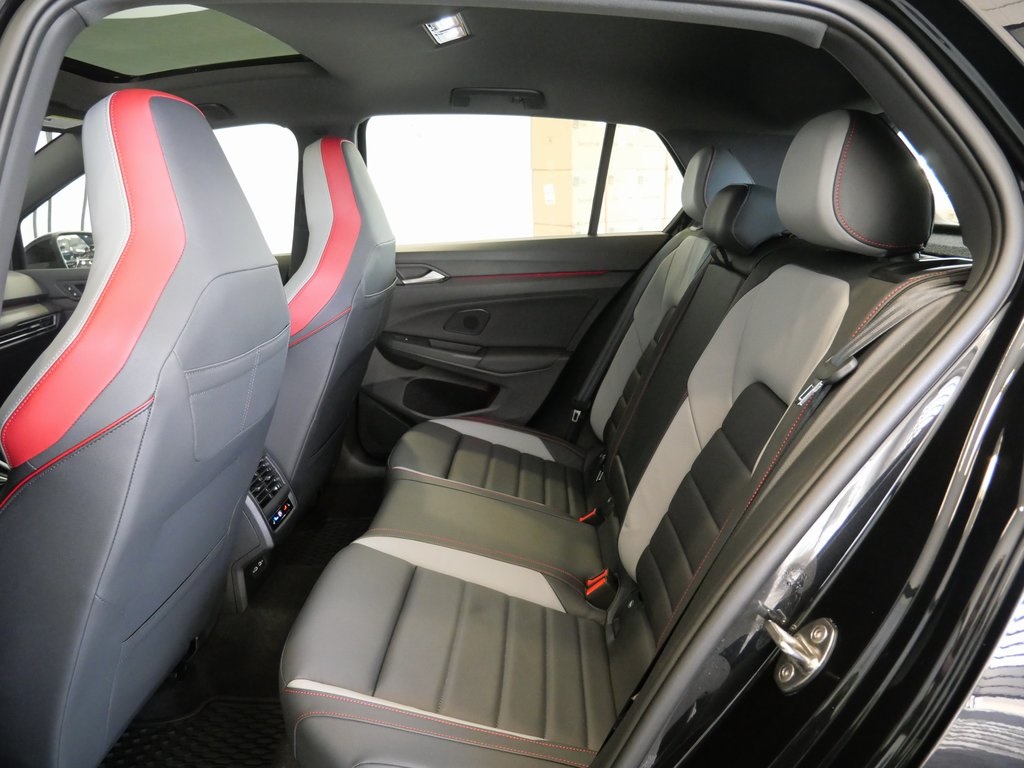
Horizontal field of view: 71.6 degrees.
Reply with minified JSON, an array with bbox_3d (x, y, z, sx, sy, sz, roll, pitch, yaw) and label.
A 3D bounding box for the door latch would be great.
[{"bbox_3d":[0.242,0.231,0.605,0.042,0.066,0.040,28,14,-5],"label":"door latch"}]

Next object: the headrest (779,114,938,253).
[{"bbox_3d":[0.425,-0.251,0.902,0.142,0.175,0.245,7,15,1],"label":"headrest"}]

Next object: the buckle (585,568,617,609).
[{"bbox_3d":[0.160,0.375,1.284,0.050,0.060,0.052,-25,12,9],"label":"buckle"}]

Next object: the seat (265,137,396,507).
[{"bbox_3d":[-0.688,-0.068,1.734,0.840,1.020,0.530,0,15,3],"label":"seat"}]

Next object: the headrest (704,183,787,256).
[{"bbox_3d":[0.417,-0.287,1.250,0.135,0.130,0.240,7,15,1],"label":"headrest"}]

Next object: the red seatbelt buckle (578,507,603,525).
[{"bbox_3d":[0.165,0.286,1.560,0.045,0.048,0.028,-25,12,9],"label":"red seatbelt buckle"}]

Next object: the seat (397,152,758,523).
[{"bbox_3d":[0.132,-0.088,1.686,0.813,0.897,0.490,-1,16,3],"label":"seat"}]

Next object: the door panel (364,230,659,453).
[{"bbox_3d":[0.008,-0.092,2.058,0.920,0.680,0.130,0,15,3],"label":"door panel"}]

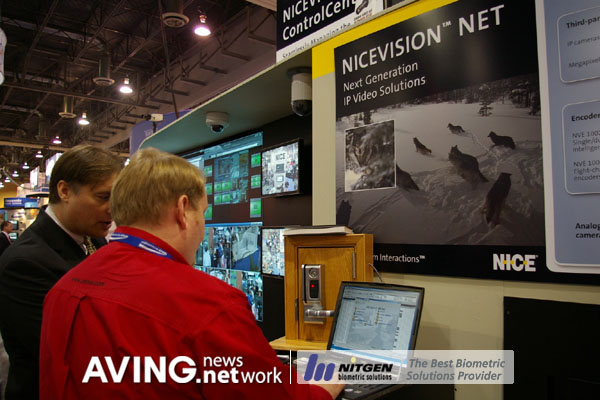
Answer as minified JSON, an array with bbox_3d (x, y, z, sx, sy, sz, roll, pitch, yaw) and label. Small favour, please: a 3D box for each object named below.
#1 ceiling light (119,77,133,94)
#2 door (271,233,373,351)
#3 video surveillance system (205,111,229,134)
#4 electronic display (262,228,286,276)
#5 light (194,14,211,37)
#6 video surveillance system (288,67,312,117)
[{"bbox_3d":[-7.595,-5.050,19.700,0.500,0.520,0.500,0,-4,0],"label":"ceiling light"},{"bbox_3d":[0.102,0.353,1.762,0.383,0.430,0.230,-2,-5,25],"label":"door"},{"bbox_3d":[-0.601,-0.554,3.271,0.160,0.129,0.160,0,-4,0],"label":"video surveillance system"},{"bbox_3d":[-0.115,0.349,2.989,0.060,0.340,0.440,3,-6,-38],"label":"electronic display"},{"bbox_3d":[-3.126,-5.687,14.500,0.500,0.520,0.500,0,-4,0],"label":"light"},{"bbox_3d":[0.019,-0.570,2.411,0.165,0.233,0.165,0,-4,0],"label":"video surveillance system"}]

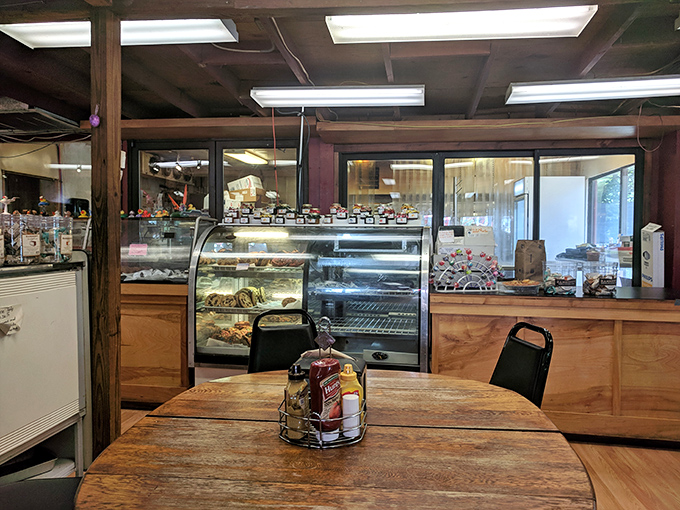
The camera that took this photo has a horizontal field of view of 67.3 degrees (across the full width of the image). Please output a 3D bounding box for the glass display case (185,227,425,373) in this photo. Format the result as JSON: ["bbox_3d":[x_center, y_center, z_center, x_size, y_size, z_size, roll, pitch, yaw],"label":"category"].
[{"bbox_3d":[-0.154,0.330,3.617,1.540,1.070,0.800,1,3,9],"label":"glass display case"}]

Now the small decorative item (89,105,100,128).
[{"bbox_3d":[-1.252,-0.706,2.604,0.058,0.120,0.050,1,3,9],"label":"small decorative item"}]

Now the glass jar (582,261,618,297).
[{"bbox_3d":[1.675,0.159,3.294,0.168,0.205,0.165,1,2,9],"label":"glass jar"}]

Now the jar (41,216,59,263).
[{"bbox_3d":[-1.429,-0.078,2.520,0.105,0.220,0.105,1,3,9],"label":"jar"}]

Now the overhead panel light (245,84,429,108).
[{"bbox_3d":[-0.002,-1.161,3.734,1.230,0.080,0.270,1,3,9],"label":"overhead panel light"}]

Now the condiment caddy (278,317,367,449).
[{"bbox_3d":[-0.038,0.309,1.316,0.204,0.297,0.205,1,2,9],"label":"condiment caddy"}]

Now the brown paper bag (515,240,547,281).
[{"bbox_3d":[1.430,0.055,3.832,0.210,0.325,0.140,1,3,9],"label":"brown paper bag"}]

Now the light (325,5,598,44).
[{"bbox_3d":[0.563,-1.130,2.492,1.230,0.075,0.270,1,3,9],"label":"light"}]

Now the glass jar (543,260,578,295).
[{"bbox_3d":[1.441,0.154,3.337,0.168,0.205,0.165,1,2,9],"label":"glass jar"}]

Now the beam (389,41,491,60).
[{"bbox_3d":[0.581,-1.231,2.963,0.574,0.130,0.046,1,1,9],"label":"beam"}]

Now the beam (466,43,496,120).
[{"bbox_3d":[0.967,-1.231,3.433,0.040,0.135,1.900,1,1,9],"label":"beam"}]

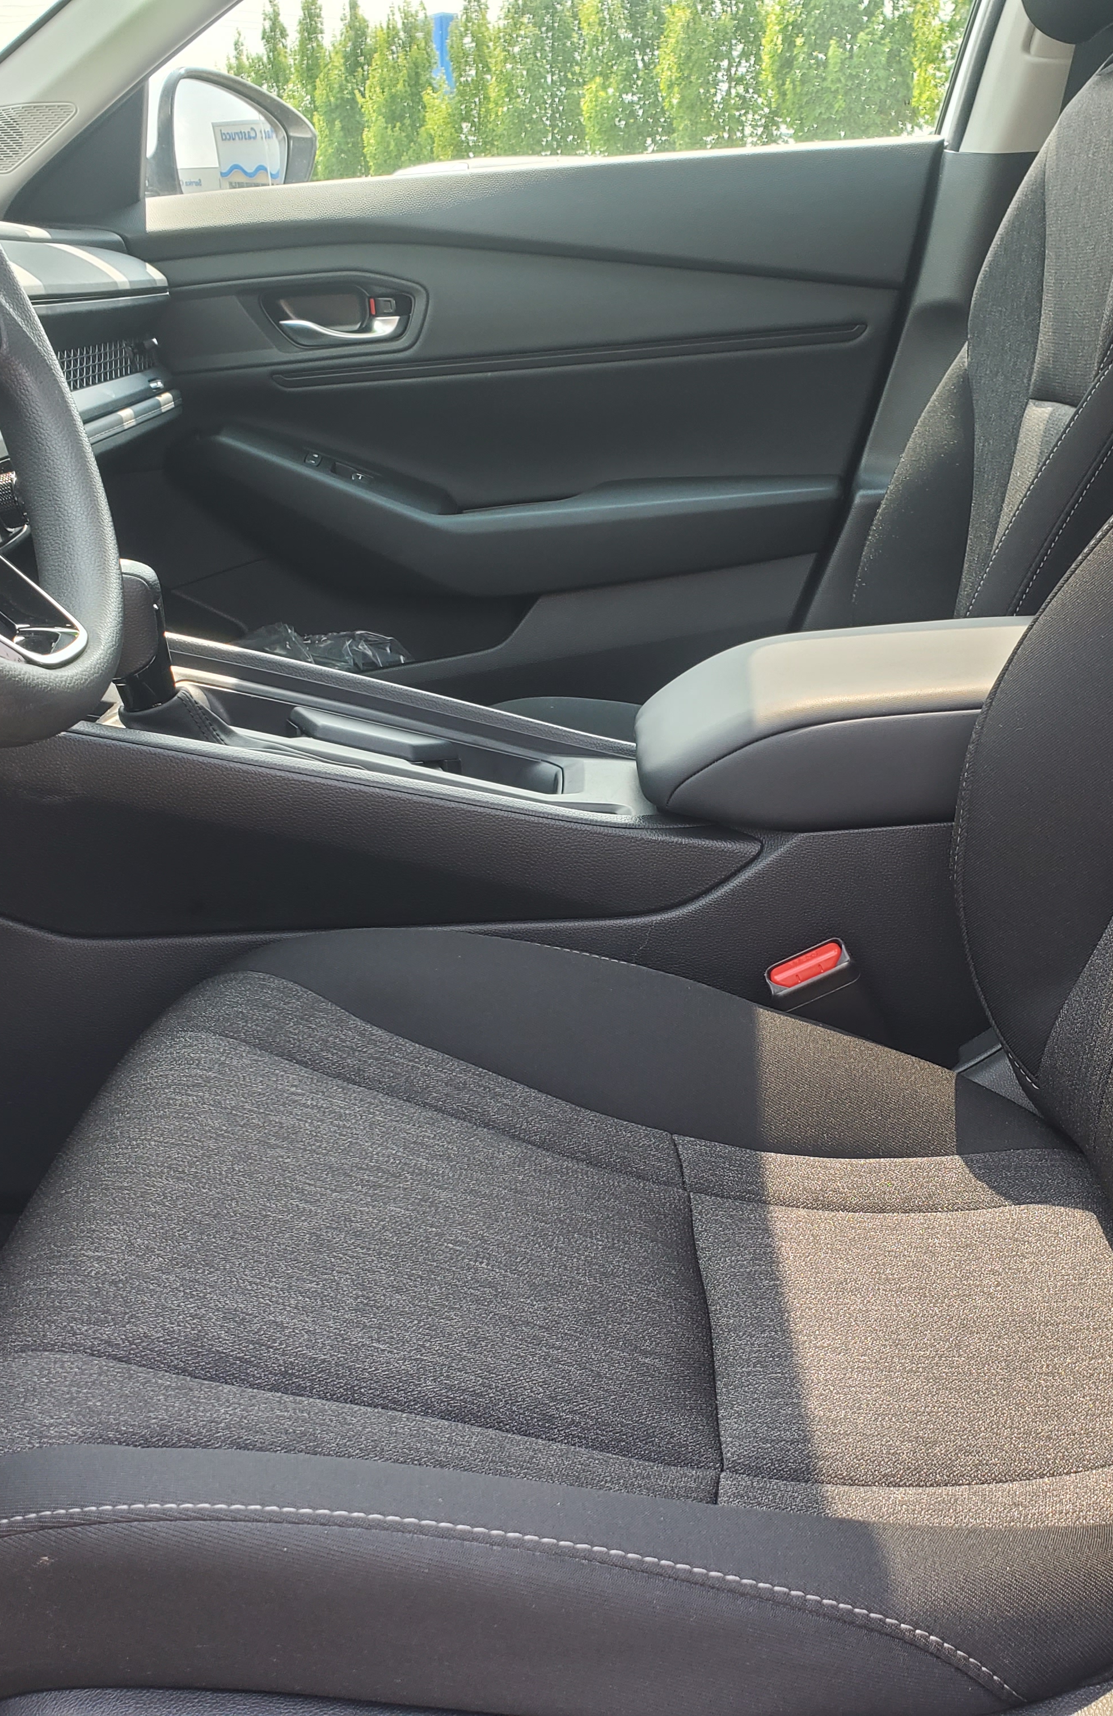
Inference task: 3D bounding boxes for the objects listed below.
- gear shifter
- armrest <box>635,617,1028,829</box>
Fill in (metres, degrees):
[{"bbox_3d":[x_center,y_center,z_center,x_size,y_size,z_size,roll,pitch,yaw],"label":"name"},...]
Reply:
[{"bbox_3d":[-0.268,-0.142,1.082,0.050,0.094,0.046,-2,19,1],"label":"gear shifter"},{"bbox_3d":[0.215,-0.087,1.115,0.325,0.081,0.205,-2,19,1],"label":"armrest"}]

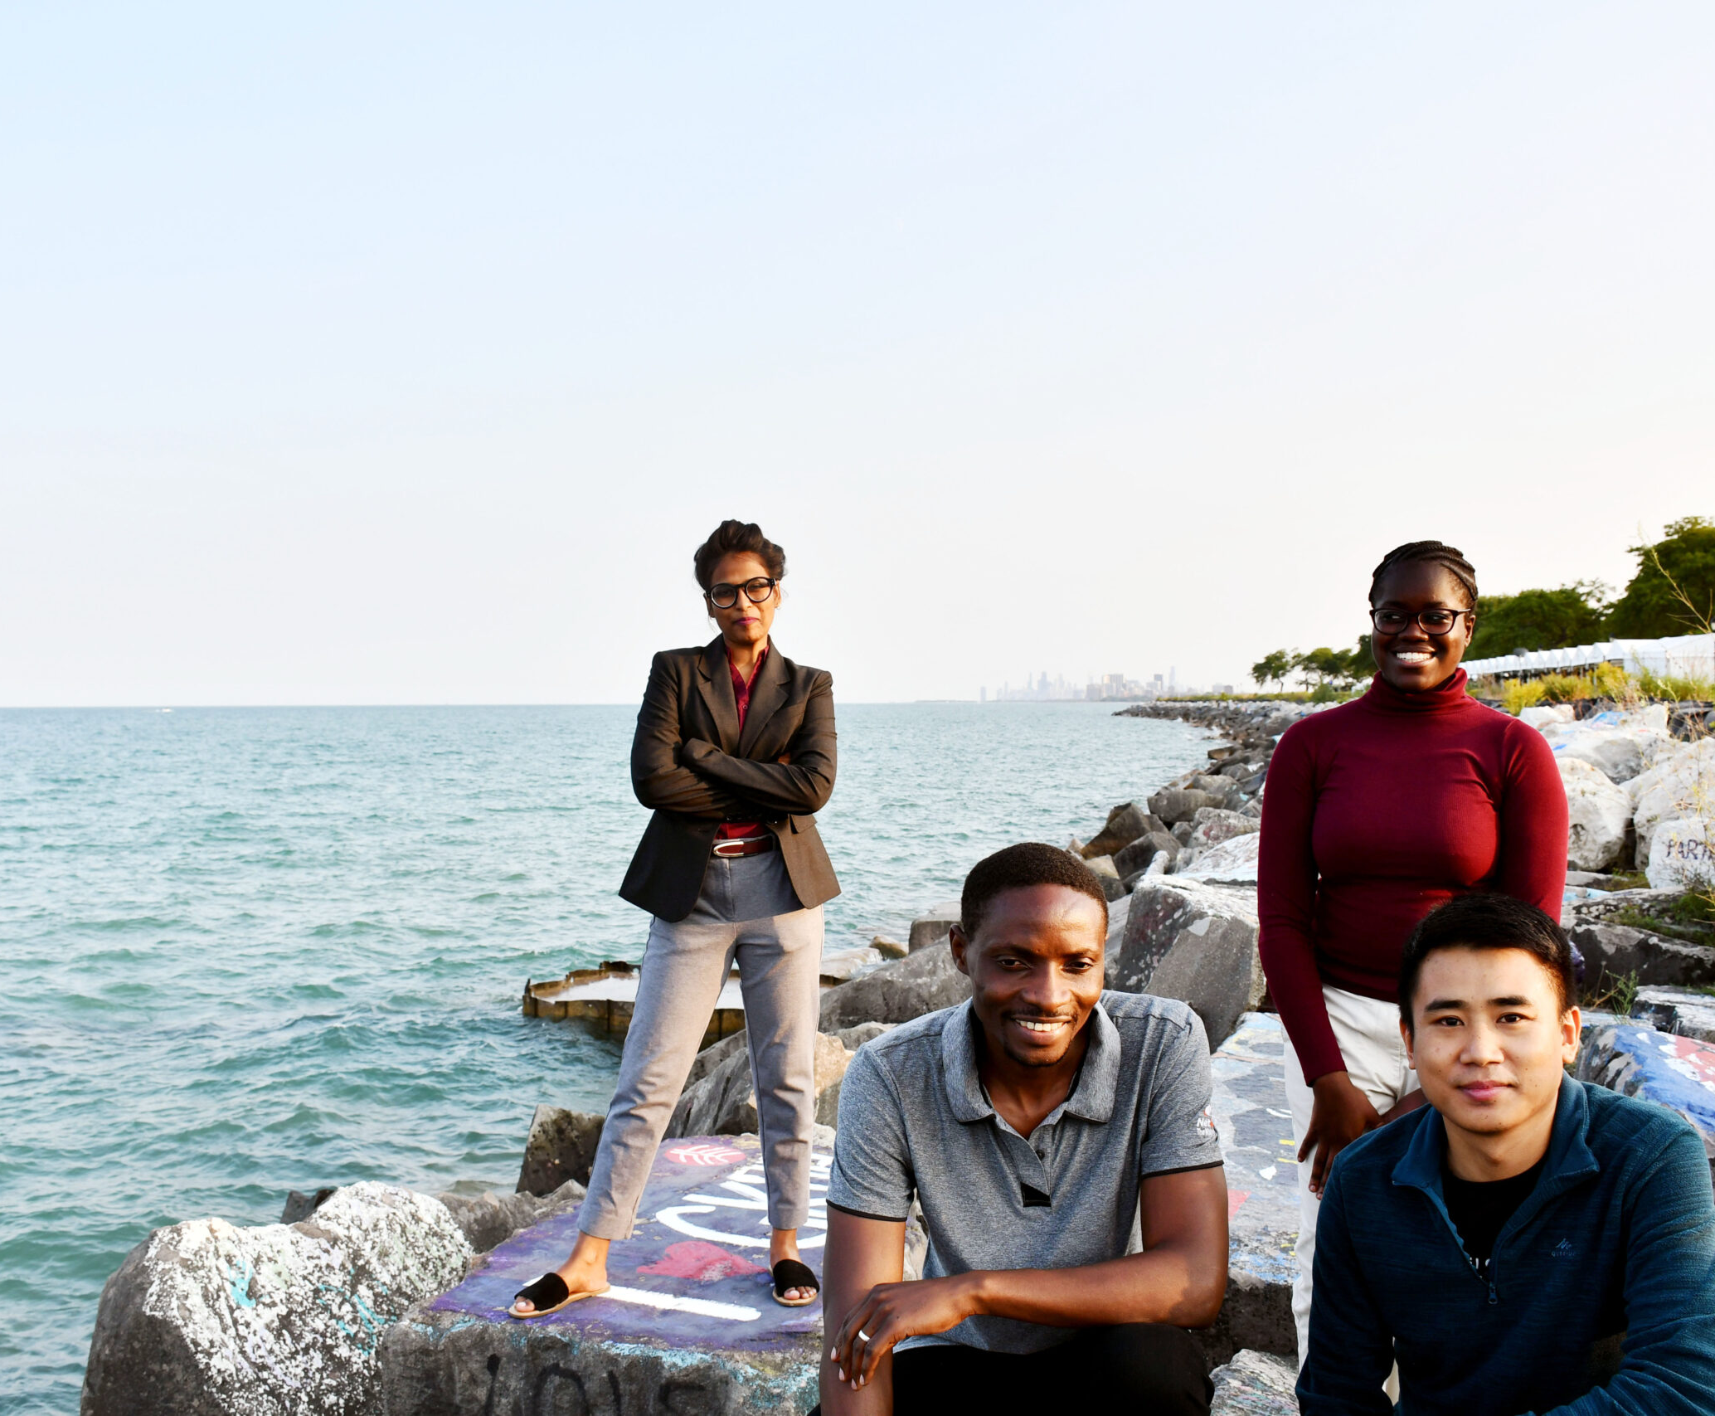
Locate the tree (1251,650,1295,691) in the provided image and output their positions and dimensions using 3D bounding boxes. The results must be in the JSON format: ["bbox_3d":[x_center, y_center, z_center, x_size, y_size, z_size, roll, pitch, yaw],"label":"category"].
[{"bbox_3d":[52.089,-4.684,200.000,5.800,5.700,5.500,0,0,0],"label":"tree"}]

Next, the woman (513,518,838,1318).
[{"bbox_3d":[-0.360,0.400,3.250,0.640,1.600,0.420,0,0,-3],"label":"woman"}]

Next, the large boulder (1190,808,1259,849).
[{"bbox_3d":[4.191,1.396,18.000,0.900,0.600,0.800,0,0,14],"label":"large boulder"}]

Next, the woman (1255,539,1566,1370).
[{"bbox_3d":[0.851,0.555,2.450,0.480,1.620,0.320,0,0,19],"label":"woman"}]

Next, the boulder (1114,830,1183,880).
[{"bbox_3d":[3.181,1.612,17.300,0.780,0.600,0.750,0,0,14],"label":"boulder"}]

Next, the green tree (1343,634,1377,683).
[{"bbox_3d":[56.972,-5.192,175.000,6.500,6.000,6.000,0,0,0],"label":"green tree"}]

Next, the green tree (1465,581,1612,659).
[{"bbox_3d":[63.835,-7.260,150.000,14.000,9.500,12.000,0,0,0],"label":"green tree"}]

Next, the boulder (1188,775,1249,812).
[{"bbox_3d":[5.500,1.339,24.500,1.100,0.700,0.950,0,0,14],"label":"boulder"}]

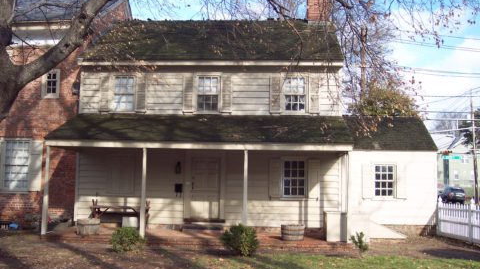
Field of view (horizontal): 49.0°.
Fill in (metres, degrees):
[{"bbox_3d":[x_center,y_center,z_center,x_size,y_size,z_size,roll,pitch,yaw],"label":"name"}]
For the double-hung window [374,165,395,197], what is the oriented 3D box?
[{"bbox_3d":[5.006,1.625,18.200,0.740,1.150,0.120,1,-4,5],"label":"double-hung window"}]

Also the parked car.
[{"bbox_3d":[18.300,5.500,47.500,1.830,1.600,4.600,3,-5,-20],"label":"parked car"}]

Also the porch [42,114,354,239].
[{"bbox_3d":[-1.152,1.173,15.837,8.680,3.828,2.512,1,-4,5],"label":"porch"}]

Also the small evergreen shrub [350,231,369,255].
[{"bbox_3d":[3.072,2.795,13.500,0.460,0.610,0.450,1,-4,5],"label":"small evergreen shrub"}]

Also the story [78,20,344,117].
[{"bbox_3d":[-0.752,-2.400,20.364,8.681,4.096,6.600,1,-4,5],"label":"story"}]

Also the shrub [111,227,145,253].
[{"bbox_3d":[-2.987,2.819,14.000,0.880,0.700,0.850,1,-4,5],"label":"shrub"}]

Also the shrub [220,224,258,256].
[{"bbox_3d":[0.000,2.753,13.800,0.950,0.840,0.920,1,-4,5],"label":"shrub"}]

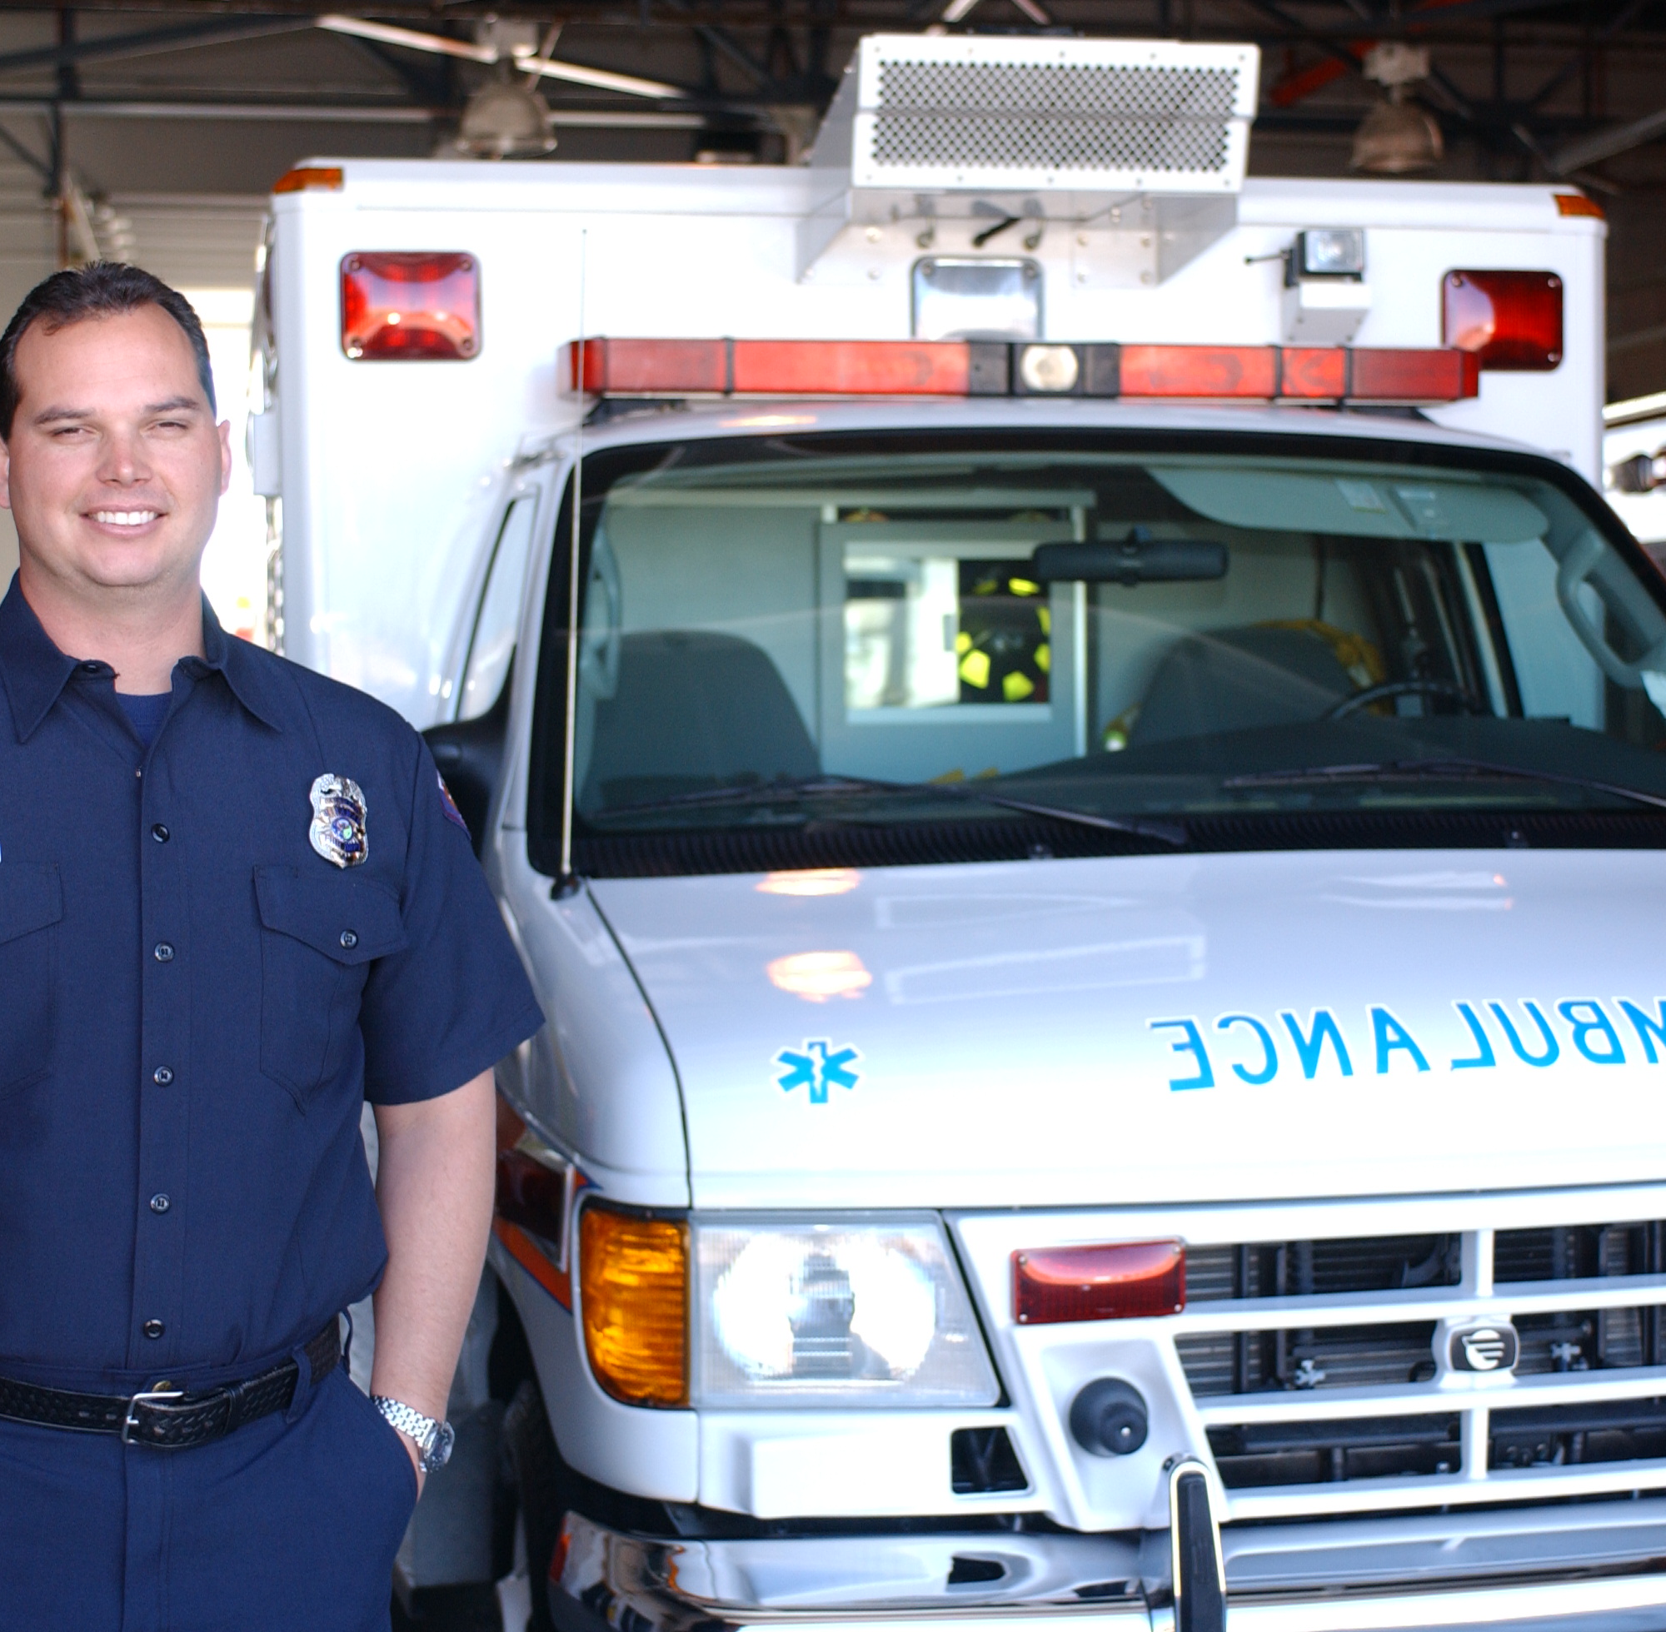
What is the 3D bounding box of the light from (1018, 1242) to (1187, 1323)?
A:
[{"bbox_3d":[0.273,0.479,2.978,0.182,0.076,0.045,-1,3,-12],"label":"light"}]

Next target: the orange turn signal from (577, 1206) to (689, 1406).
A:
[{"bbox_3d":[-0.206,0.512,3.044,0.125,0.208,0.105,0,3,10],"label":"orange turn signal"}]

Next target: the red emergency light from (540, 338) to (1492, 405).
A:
[{"bbox_3d":[0.309,-0.722,4.775,1.480,0.097,0.290,-1,3,-12],"label":"red emergency light"}]

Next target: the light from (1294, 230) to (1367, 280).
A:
[{"bbox_3d":[0.874,-0.986,5.095,0.125,0.093,0.090,-1,3,-12],"label":"light"}]

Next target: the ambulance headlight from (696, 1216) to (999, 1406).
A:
[{"bbox_3d":[0.009,0.507,3.012,0.315,0.206,0.120,-1,3,-6],"label":"ambulance headlight"}]

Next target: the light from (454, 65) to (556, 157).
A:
[{"bbox_3d":[-1.507,-3.249,13.400,0.455,0.420,0.455,-1,3,-12],"label":"light"}]

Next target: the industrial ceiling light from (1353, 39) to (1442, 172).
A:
[{"bbox_3d":[2.758,-3.462,14.200,0.440,0.630,0.440,-1,3,-12],"label":"industrial ceiling light"}]

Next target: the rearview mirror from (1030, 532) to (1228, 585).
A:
[{"bbox_3d":[0.424,-0.361,4.139,0.272,0.062,0.045,-1,3,-4],"label":"rearview mirror"}]

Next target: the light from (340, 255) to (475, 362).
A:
[{"bbox_3d":[-0.703,-0.850,4.848,0.232,0.184,0.060,-1,3,-12],"label":"light"}]

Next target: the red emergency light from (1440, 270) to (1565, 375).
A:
[{"bbox_3d":[1.210,-0.892,5.240,0.232,0.184,0.060,-1,3,-12],"label":"red emergency light"}]

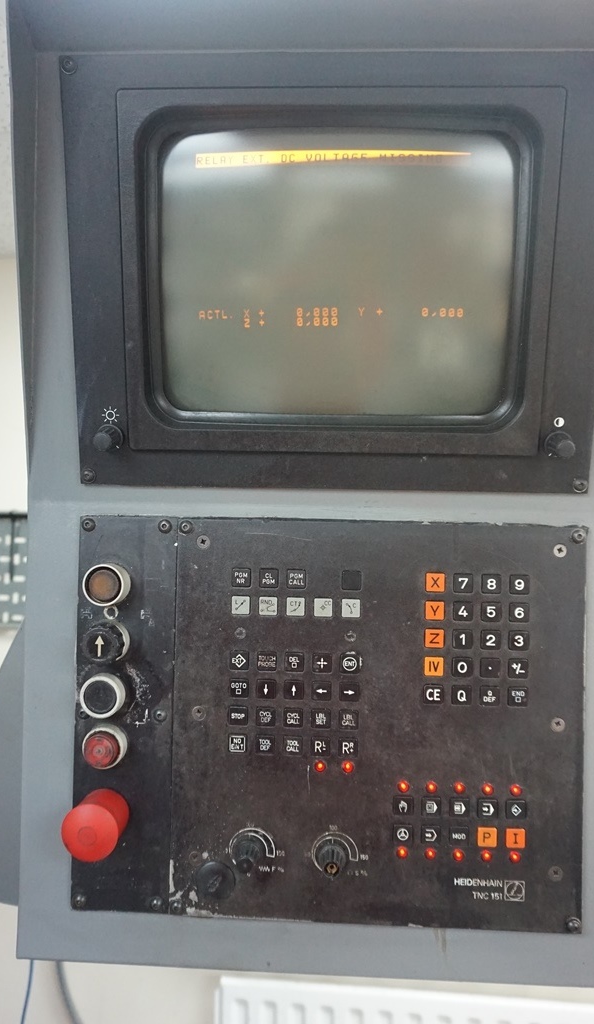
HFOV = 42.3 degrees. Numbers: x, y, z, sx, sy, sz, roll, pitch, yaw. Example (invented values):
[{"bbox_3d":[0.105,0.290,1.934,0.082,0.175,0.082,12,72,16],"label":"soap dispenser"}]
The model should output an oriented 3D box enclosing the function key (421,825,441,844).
[{"bbox_3d":[0.093,0.224,0.534,0.013,0.013,0.005,1,-1,2],"label":"function key"}]

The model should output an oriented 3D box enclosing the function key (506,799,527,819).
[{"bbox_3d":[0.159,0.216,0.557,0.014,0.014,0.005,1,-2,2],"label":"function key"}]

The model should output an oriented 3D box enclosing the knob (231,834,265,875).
[{"bbox_3d":[-0.036,0.247,0.548,0.024,0.024,0.025,1,-2,2],"label":"knob"}]

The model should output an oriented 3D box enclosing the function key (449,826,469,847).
[{"bbox_3d":[0.111,0.221,0.524,0.013,0.013,0.004,1,-2,2],"label":"function key"}]

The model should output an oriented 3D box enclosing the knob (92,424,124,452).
[{"bbox_3d":[-0.131,-0.050,0.528,0.019,0.019,0.019,1,12,3],"label":"knob"}]

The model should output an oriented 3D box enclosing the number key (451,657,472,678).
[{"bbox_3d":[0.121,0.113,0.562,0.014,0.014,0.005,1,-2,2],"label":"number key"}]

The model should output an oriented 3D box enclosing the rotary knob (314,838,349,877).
[{"bbox_3d":[0.025,0.239,0.527,0.021,0.021,0.022,1,-1,2],"label":"rotary knob"}]

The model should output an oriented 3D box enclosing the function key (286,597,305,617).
[{"bbox_3d":[0.000,0.066,0.532,0.013,0.013,0.004,1,-2,2],"label":"function key"}]

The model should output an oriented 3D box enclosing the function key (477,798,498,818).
[{"bbox_3d":[0.132,0.206,0.533,0.013,0.013,0.005,1,-1,2],"label":"function key"}]

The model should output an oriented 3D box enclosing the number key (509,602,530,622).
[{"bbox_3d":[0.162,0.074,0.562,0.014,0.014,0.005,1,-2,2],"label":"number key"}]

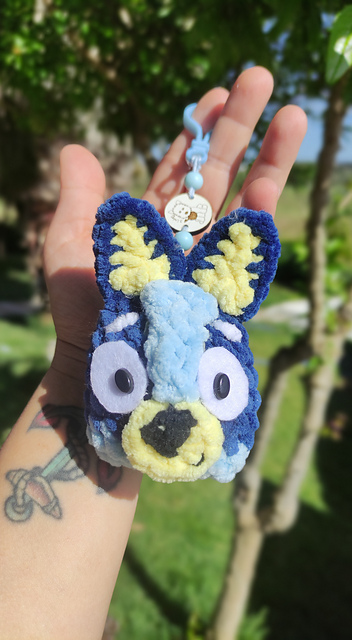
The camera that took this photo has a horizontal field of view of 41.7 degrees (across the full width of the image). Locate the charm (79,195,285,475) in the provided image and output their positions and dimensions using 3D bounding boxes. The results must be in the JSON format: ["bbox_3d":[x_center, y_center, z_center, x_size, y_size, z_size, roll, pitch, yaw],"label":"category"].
[{"bbox_3d":[0.004,0.004,0.198,0.080,0.117,0.045,3,-7,2],"label":"charm"}]

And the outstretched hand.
[{"bbox_3d":[-0.006,-0.046,0.224,0.110,0.166,0.060,21,-12,2],"label":"outstretched hand"}]

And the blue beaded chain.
[{"bbox_3d":[0.006,-0.066,0.215,0.019,0.076,0.013,6,-19,2],"label":"blue beaded chain"}]

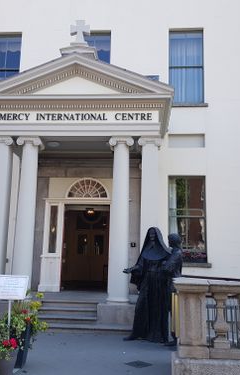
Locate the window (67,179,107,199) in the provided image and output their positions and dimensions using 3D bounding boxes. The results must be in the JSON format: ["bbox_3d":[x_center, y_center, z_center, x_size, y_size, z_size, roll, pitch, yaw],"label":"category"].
[{"bbox_3d":[-0.892,0.023,10.520,1.184,0.578,0.113,1,-11,4],"label":"window"}]

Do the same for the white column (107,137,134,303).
[{"bbox_3d":[0.022,0.673,8.297,0.564,3.617,0.508,1,-11,4],"label":"white column"}]

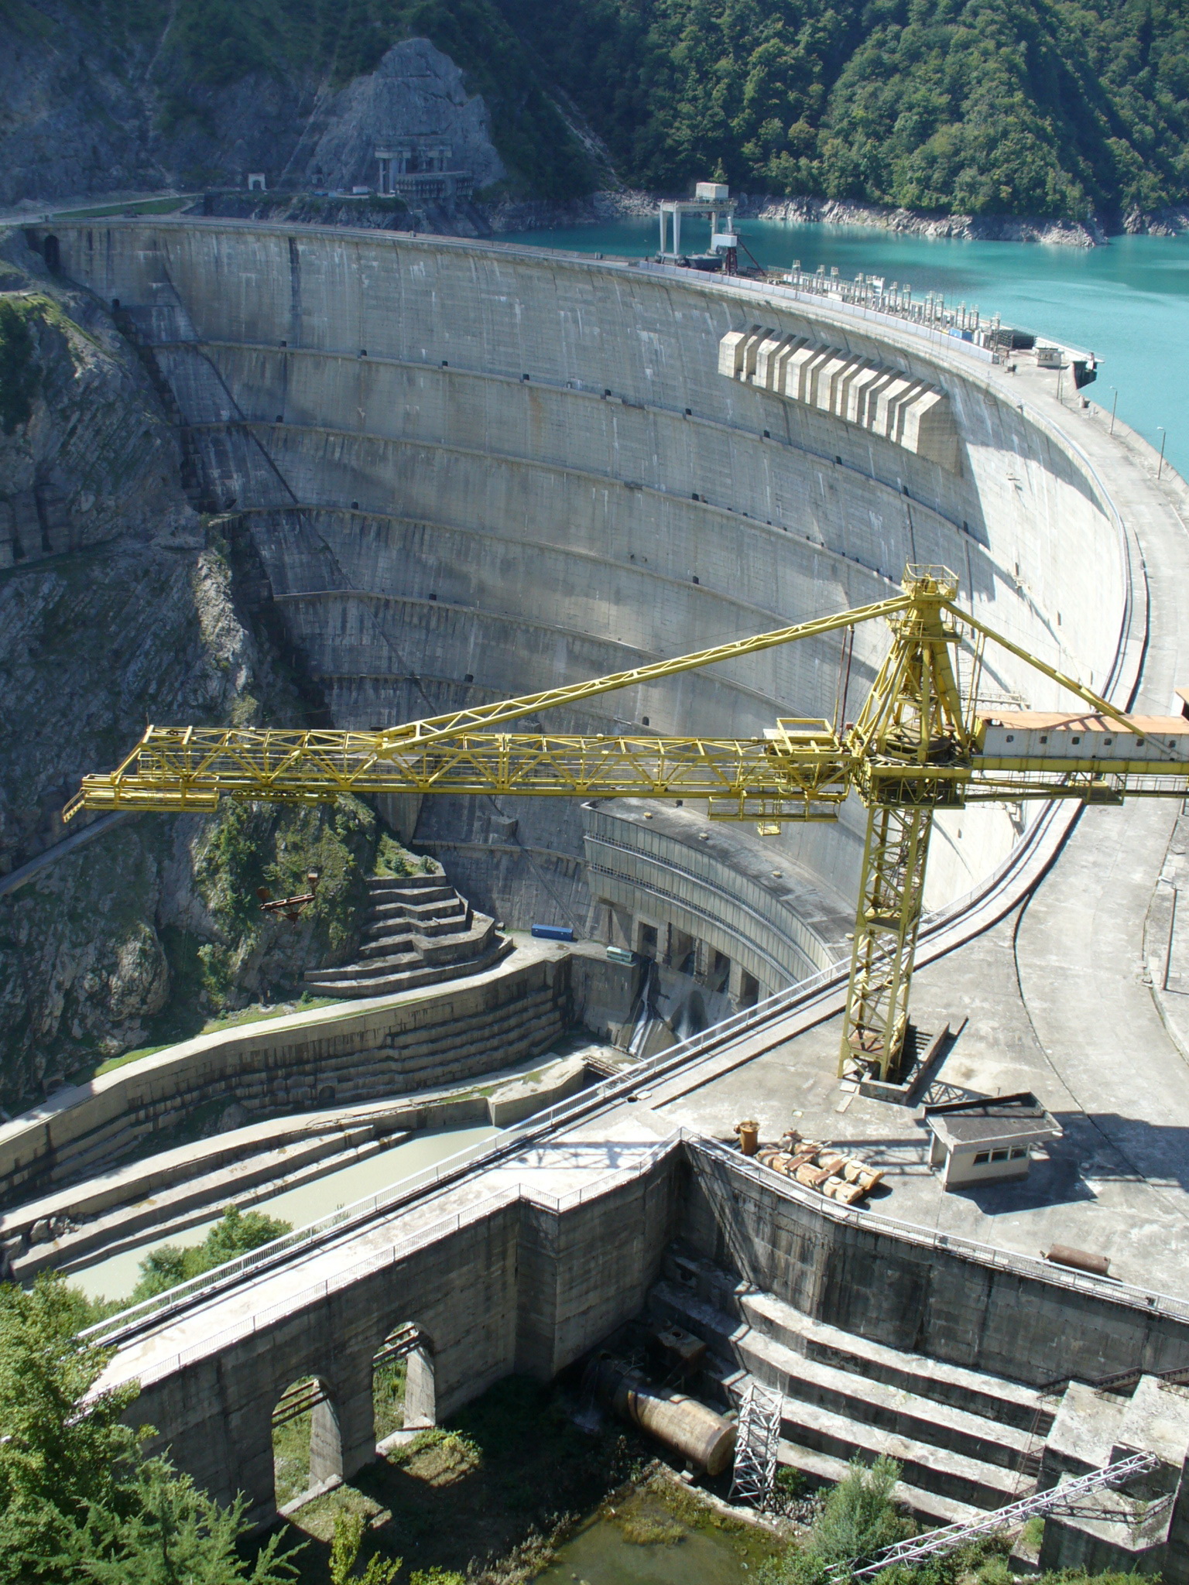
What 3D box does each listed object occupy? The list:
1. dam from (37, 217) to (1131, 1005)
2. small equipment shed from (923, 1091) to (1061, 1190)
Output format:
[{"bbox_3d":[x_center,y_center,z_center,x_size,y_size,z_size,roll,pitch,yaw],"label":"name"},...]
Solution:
[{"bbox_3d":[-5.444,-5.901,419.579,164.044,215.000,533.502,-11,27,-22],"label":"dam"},{"bbox_3d":[24.624,21.812,105.352,7.219,3.650,3.904,-6,26,-14],"label":"small equipment shed"}]

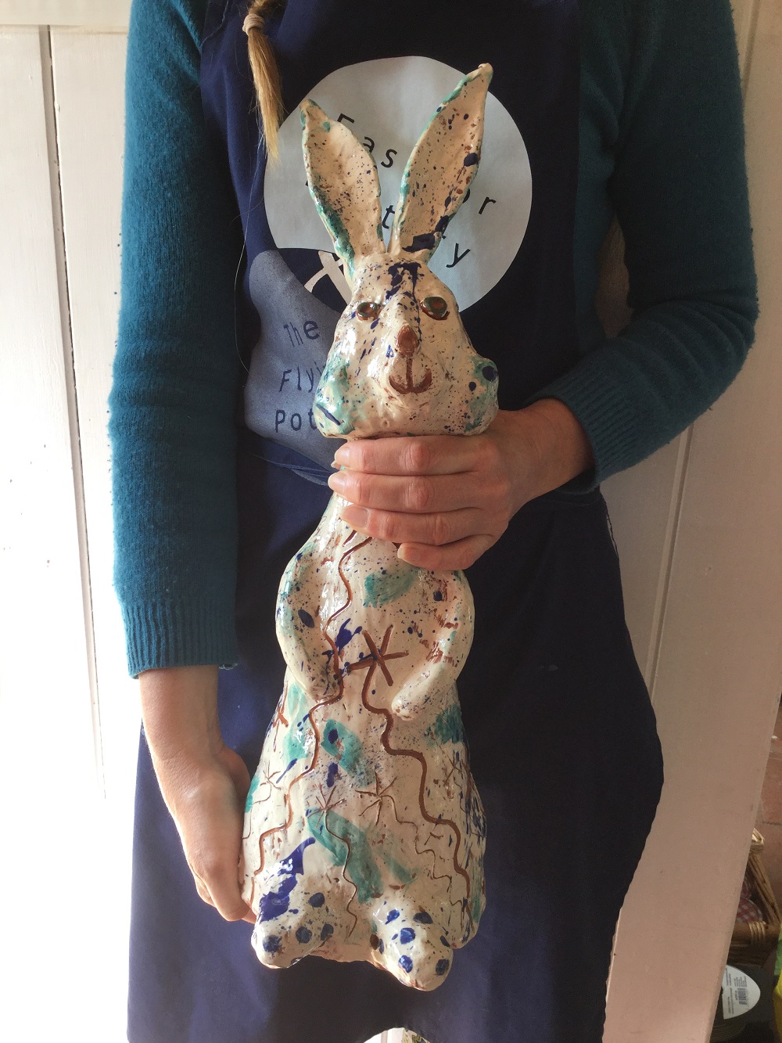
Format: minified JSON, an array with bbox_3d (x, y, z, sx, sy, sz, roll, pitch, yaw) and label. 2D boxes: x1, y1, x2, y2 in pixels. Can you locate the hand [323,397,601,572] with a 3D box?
[{"bbox_3d":[0.042,-0.025,0.552,0.155,0.092,0.088,-8,10,-13],"label":"hand"}]

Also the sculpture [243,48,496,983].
[{"bbox_3d":[-0.007,0.006,0.562,0.152,0.550,0.135,3,9,4],"label":"sculpture"}]

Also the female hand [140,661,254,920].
[{"bbox_3d":[-0.125,0.180,0.617,0.075,0.168,0.085,-14,6,-23],"label":"female hand"}]

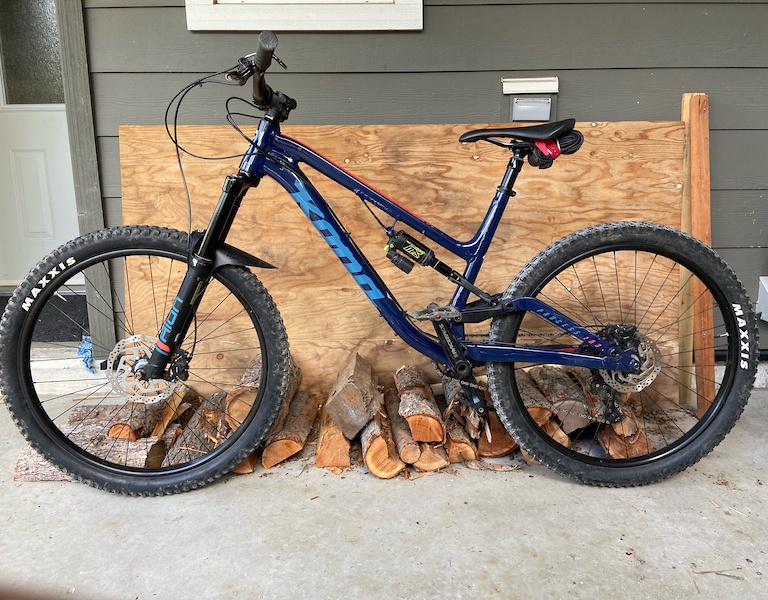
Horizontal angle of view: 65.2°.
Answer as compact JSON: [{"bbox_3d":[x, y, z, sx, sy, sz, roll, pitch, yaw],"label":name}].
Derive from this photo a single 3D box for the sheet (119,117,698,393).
[{"bbox_3d":[0.071,-0.120,2.200,2.014,1.026,0.018,0,6,0],"label":"sheet"}]

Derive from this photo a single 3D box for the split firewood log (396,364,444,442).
[{"bbox_3d":[0.108,0.325,1.926,0.115,0.090,0.400,-1,13,-3],"label":"split firewood log"}]

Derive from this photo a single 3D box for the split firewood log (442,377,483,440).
[{"bbox_3d":[0.230,0.317,1.897,0.088,0.095,0.320,-1,11,-2],"label":"split firewood log"}]

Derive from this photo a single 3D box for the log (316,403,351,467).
[{"bbox_3d":[-0.131,0.388,1.899,0.098,0.095,0.380,0,12,4],"label":"log"}]

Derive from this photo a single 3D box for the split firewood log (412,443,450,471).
[{"bbox_3d":[0.117,0.403,1.868,0.100,0.075,0.380,-2,12,-5],"label":"split firewood log"}]

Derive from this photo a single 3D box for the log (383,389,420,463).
[{"bbox_3d":[0.058,0.392,1.923,0.058,0.058,0.400,-2,15,-6],"label":"log"}]

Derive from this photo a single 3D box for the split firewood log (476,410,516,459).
[{"bbox_3d":[0.348,0.367,1.993,0.140,0.142,0.380,0,12,0],"label":"split firewood log"}]

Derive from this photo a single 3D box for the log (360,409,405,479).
[{"bbox_3d":[-0.018,0.403,1.879,0.115,0.122,0.400,-2,12,-7],"label":"log"}]

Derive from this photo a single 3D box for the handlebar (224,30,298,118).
[{"bbox_3d":[-0.281,-0.516,1.487,0.150,0.105,0.790,-2,9,-8],"label":"handlebar"}]

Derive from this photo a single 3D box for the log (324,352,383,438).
[{"bbox_3d":[-0.088,0.295,1.919,0.140,0.160,0.360,0,9,1],"label":"log"}]

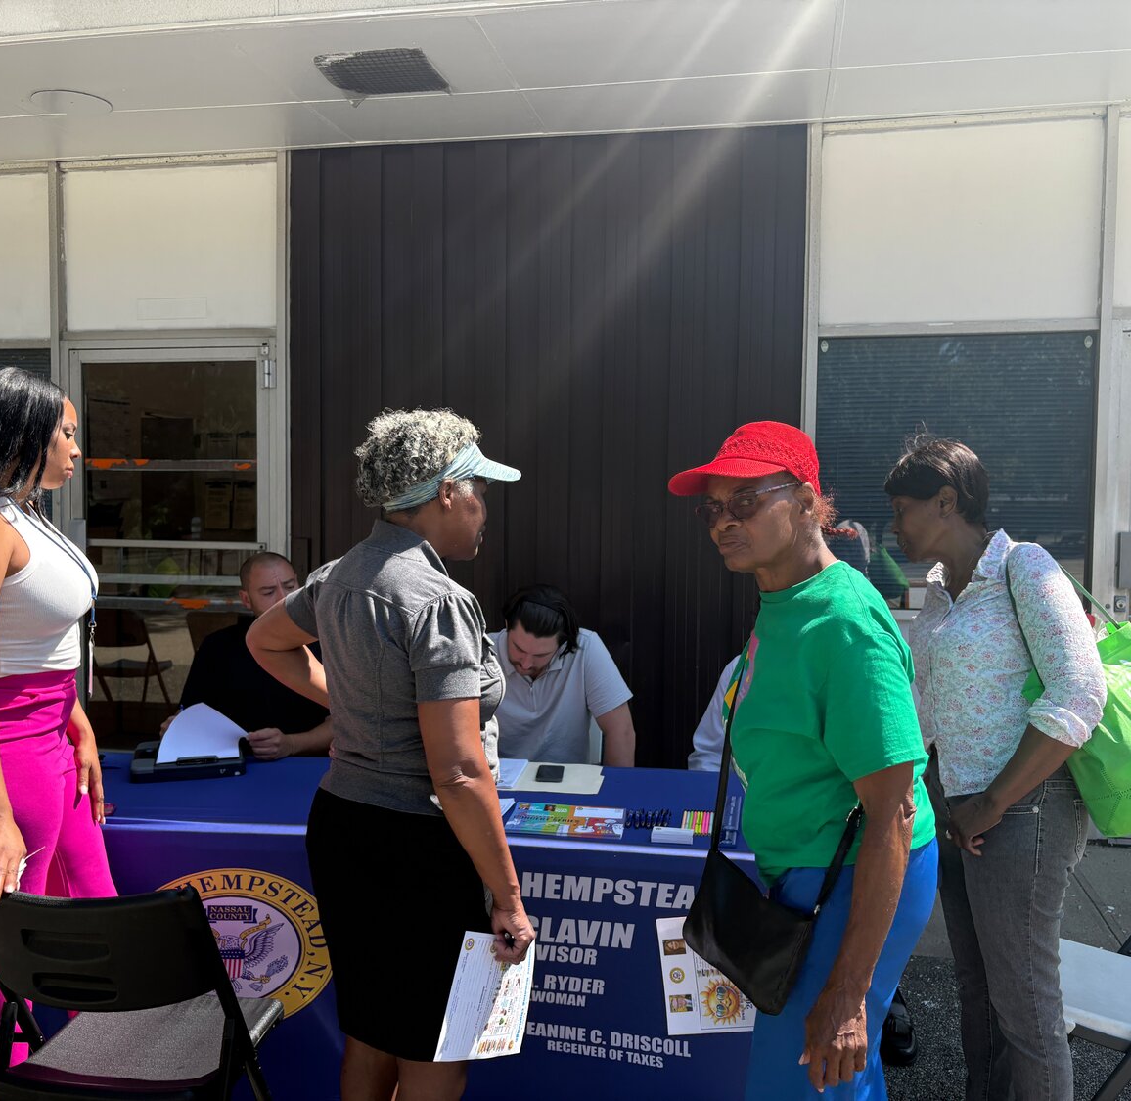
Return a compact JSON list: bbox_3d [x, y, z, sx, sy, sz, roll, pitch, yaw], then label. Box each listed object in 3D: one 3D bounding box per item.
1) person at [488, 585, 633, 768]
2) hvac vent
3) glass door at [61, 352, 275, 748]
[{"bbox_3d":[-0.080,0.721,3.415,0.560,1.275,0.800,1,3,6],"label":"person"},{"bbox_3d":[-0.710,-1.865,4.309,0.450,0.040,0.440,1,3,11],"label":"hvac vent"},{"bbox_3d":[-1.979,0.066,5.502,1.094,2.154,0.060,1,3,11],"label":"glass door"}]

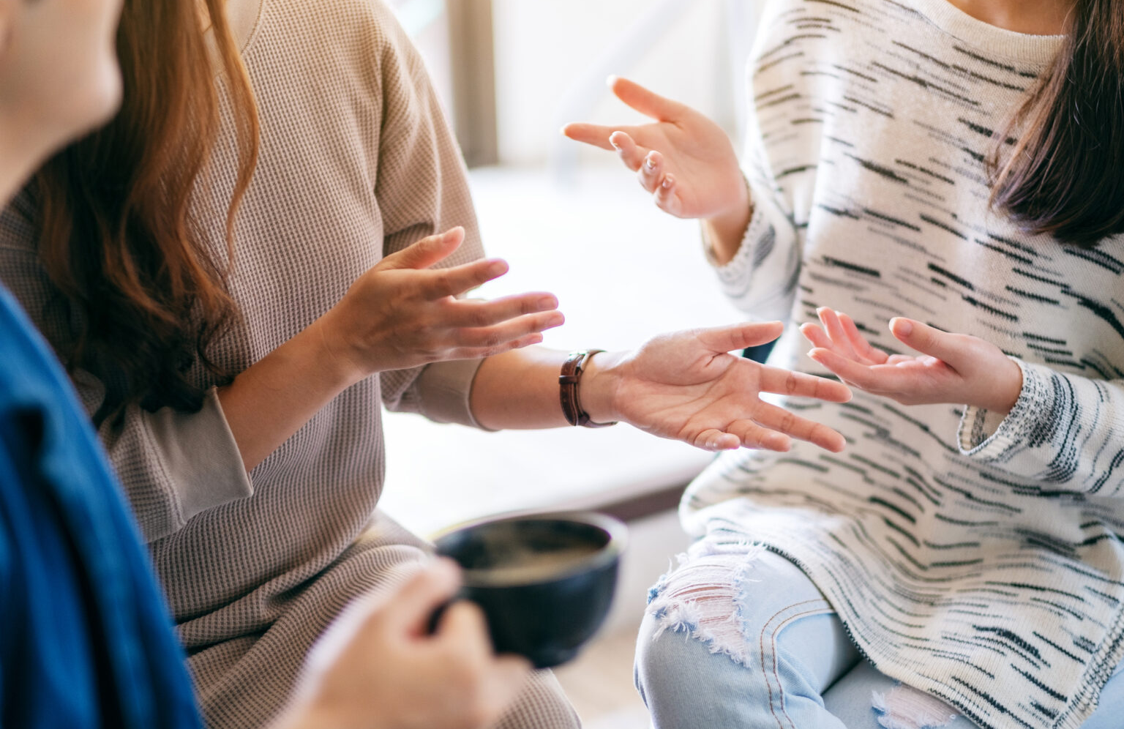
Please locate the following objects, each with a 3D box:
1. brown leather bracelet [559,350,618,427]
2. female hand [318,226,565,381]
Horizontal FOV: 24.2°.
[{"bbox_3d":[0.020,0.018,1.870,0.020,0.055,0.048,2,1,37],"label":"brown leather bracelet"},{"bbox_3d":[-0.084,-0.044,1.830,0.173,0.090,0.070,-9,22,-19],"label":"female hand"}]

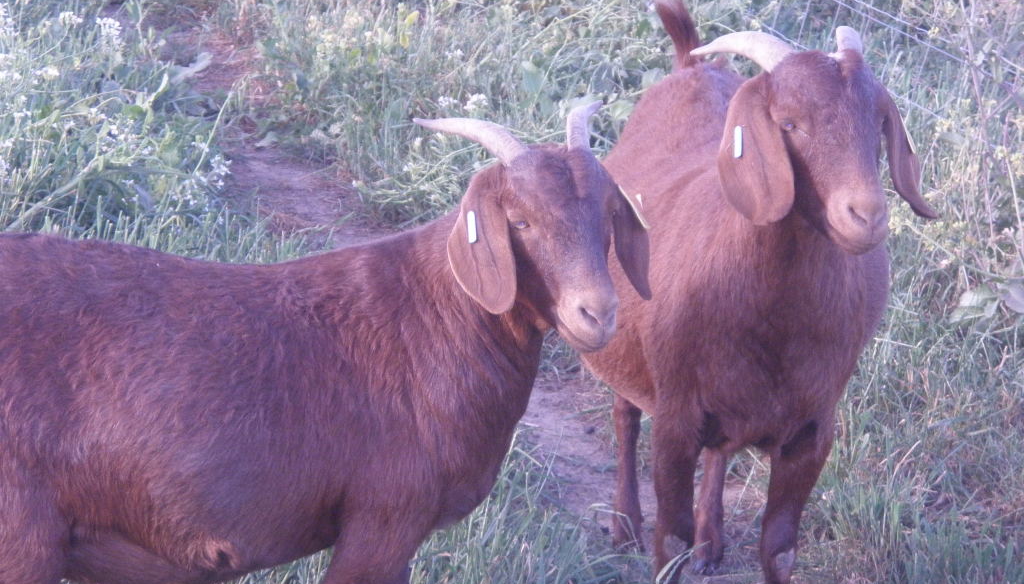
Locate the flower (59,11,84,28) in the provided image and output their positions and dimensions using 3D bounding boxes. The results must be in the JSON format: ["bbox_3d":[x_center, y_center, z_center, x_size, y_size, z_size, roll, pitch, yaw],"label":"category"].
[{"bbox_3d":[-0.967,-0.598,7.400,0.056,0.032,0.050,0,13,0],"label":"flower"}]

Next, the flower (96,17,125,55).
[{"bbox_3d":[-0.869,-0.553,7.300,0.060,0.074,0.055,0,13,0],"label":"flower"}]

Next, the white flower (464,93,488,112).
[{"bbox_3d":[-0.073,-0.388,6.900,0.049,0.034,0.045,0,13,0],"label":"white flower"}]

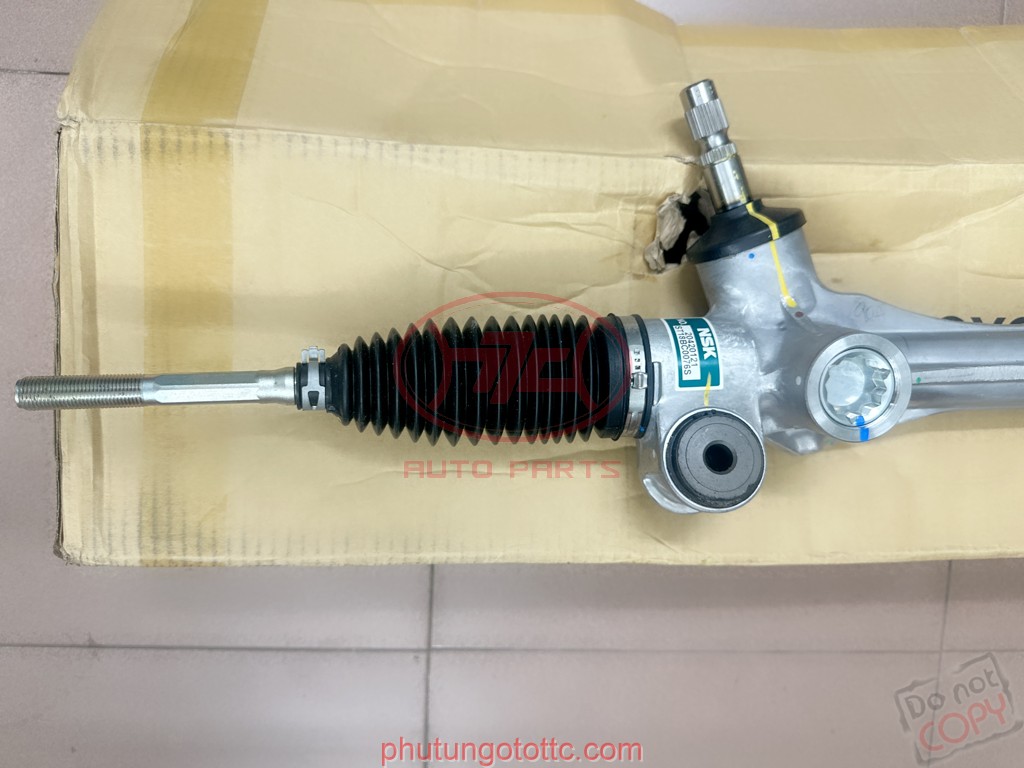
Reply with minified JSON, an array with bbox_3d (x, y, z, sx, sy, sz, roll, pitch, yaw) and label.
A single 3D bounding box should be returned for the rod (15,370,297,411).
[{"bbox_3d":[-0.148,0.003,0.297,0.113,0.016,0.016,-2,96,-5],"label":"rod"}]

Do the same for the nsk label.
[{"bbox_3d":[0.075,-0.016,0.297,0.020,0.009,0.039,-2,53,-4],"label":"nsk label"}]

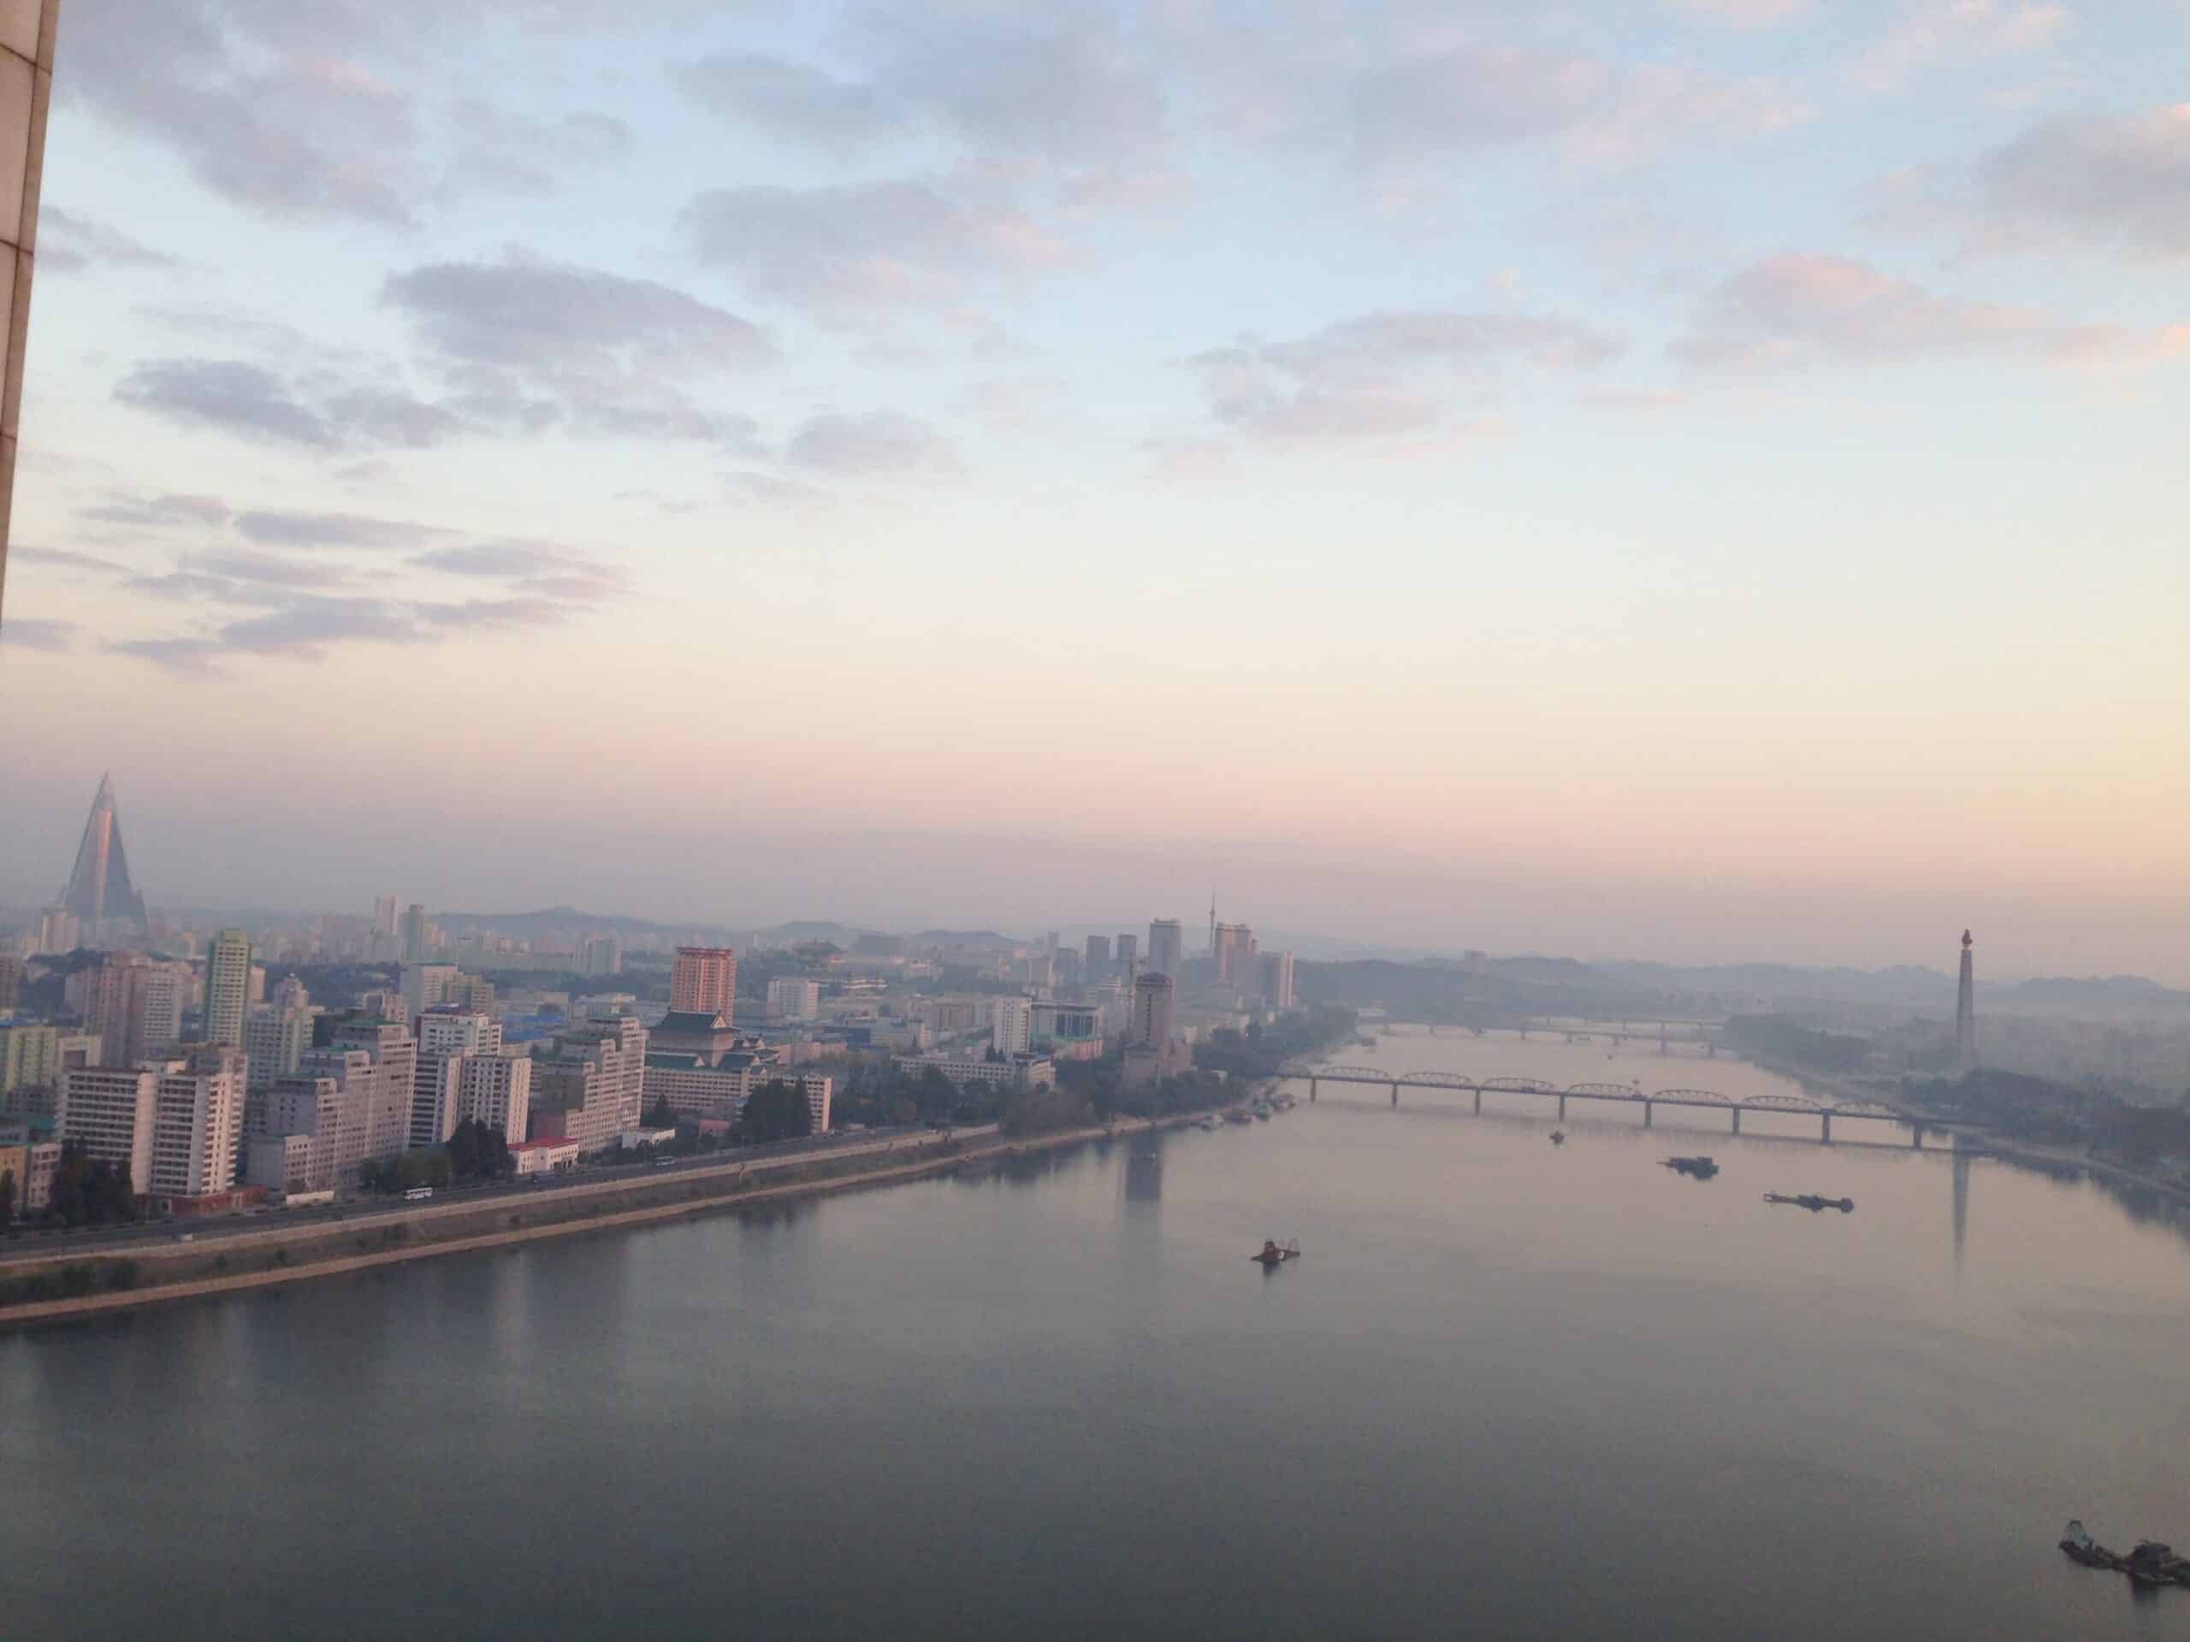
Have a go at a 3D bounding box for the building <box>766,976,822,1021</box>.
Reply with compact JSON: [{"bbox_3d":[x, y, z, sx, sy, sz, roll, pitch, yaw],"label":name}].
[{"bbox_3d":[-310.110,185.850,2150.000,45.000,48.000,20.000,2,-4,18],"label":"building"}]

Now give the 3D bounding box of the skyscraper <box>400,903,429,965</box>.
[{"bbox_3d":[-1145.670,196.530,3512.780,29.450,111.480,28.000,3,-4,7],"label":"skyscraper"}]

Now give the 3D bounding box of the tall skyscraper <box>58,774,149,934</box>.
[{"bbox_3d":[-1947.690,70.130,4094.000,165.000,330.000,150.000,5,-4,-25],"label":"tall skyscraper"}]

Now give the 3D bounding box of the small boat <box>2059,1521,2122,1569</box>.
[{"bbox_3d":[189.620,138.520,398.960,3.700,5.400,11.500,5,-4,-30],"label":"small boat"}]

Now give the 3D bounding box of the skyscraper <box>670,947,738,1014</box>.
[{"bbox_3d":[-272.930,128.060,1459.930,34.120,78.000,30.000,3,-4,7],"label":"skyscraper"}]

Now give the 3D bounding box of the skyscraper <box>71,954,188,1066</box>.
[{"bbox_3d":[-565.180,111.860,1222.470,51.930,63.310,28.000,3,-4,7],"label":"skyscraper"}]

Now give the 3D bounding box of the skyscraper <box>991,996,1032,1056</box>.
[{"bbox_3d":[-68.470,168.870,1705.000,27.000,52.000,18.000,2,-4,18],"label":"skyscraper"}]

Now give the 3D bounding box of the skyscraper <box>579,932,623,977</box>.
[{"bbox_3d":[-827.530,227.250,3500.000,62.000,72.000,22.000,2,-4,18],"label":"skyscraper"}]

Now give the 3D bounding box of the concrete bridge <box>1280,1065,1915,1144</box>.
[{"bbox_3d":[386.040,216.310,1584.770,506.180,28.000,14.000,2,-4,21],"label":"concrete bridge"}]

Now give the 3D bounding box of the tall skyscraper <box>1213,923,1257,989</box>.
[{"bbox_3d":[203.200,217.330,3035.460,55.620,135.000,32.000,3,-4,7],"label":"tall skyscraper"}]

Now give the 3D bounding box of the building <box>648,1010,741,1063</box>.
[{"bbox_3d":[-212.360,125.930,1105.000,46.000,46.000,34.000,3,-4,8],"label":"building"}]

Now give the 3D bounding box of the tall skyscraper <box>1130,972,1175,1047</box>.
[{"bbox_3d":[41.380,151.970,1530.000,24.000,78.000,23.000,2,-4,18],"label":"tall skyscraper"}]

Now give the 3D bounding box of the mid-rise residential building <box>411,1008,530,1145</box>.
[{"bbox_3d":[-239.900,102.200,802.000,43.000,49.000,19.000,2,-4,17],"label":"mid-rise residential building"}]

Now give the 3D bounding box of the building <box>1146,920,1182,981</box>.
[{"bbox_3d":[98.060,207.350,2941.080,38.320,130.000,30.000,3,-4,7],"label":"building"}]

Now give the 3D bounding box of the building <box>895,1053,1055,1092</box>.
[{"bbox_3d":[-79.670,169.170,1389.850,100.170,22.000,40.000,3,-4,7],"label":"building"}]

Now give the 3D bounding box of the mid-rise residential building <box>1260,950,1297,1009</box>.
[{"bbox_3d":[277.520,253.640,3150.000,34.000,106.000,32.000,1,-5,30],"label":"mid-rise residential building"}]

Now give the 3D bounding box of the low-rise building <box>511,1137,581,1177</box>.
[{"bbox_3d":[-197.260,120.910,751.000,9.000,9.500,38.000,2,-4,18],"label":"low-rise building"}]

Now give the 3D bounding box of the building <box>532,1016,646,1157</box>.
[{"bbox_3d":[-227.460,115.920,943.300,16.830,55.000,92.460,3,-4,7],"label":"building"}]

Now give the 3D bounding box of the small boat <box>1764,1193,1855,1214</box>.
[{"bbox_3d":[330.870,175.260,967.000,39.000,5.000,7.000,2,-4,16],"label":"small boat"}]

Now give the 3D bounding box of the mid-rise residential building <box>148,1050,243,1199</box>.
[{"bbox_3d":[-302.290,101.240,704.520,18.450,47.450,21.380,3,-4,7],"label":"mid-rise residential building"}]

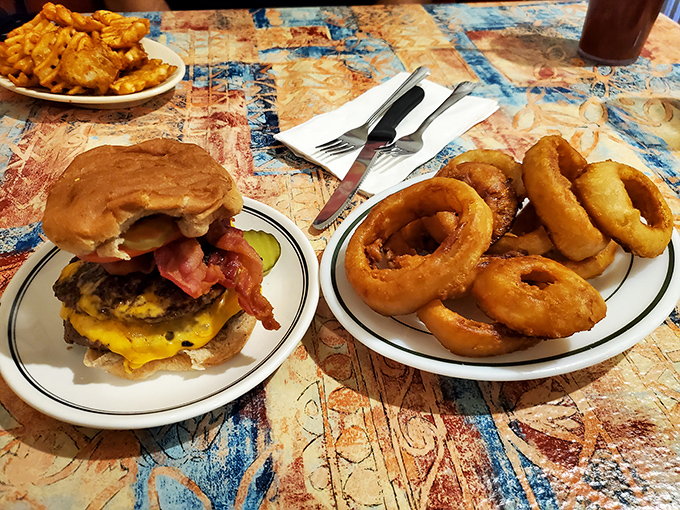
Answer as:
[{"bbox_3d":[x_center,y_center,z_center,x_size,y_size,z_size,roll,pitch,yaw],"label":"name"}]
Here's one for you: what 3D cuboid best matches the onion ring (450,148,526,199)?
[{"bbox_3d":[0.110,-0.057,0.382,0.064,0.028,0.062,0,45,0],"label":"onion ring"}]

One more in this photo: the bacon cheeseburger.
[{"bbox_3d":[-0.094,-0.002,0.284,0.118,0.098,0.110,0,45,0],"label":"bacon cheeseburger"}]

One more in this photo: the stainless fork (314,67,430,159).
[{"bbox_3d":[0.040,-0.146,0.501,0.025,0.020,0.192,26,50,24],"label":"stainless fork"}]

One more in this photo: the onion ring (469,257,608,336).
[{"bbox_3d":[0.115,0.023,0.296,0.076,0.026,0.067,20,34,21],"label":"onion ring"}]

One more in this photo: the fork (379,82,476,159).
[{"bbox_3d":[0.088,-0.131,0.486,0.024,0.020,0.167,30,51,26],"label":"fork"}]

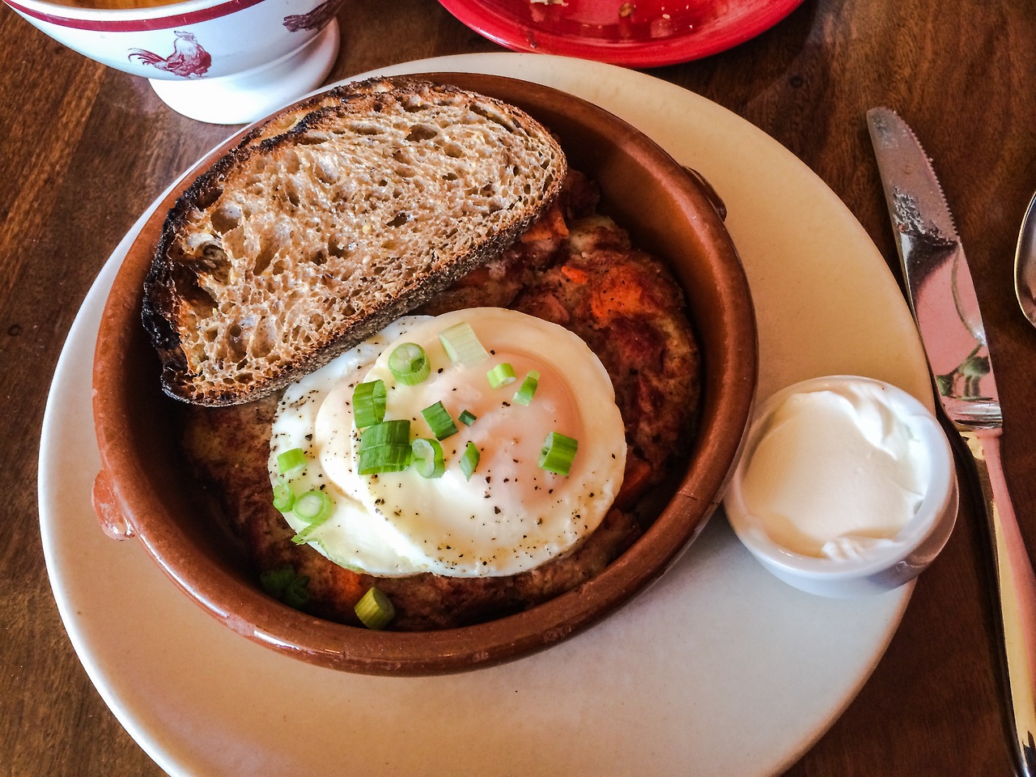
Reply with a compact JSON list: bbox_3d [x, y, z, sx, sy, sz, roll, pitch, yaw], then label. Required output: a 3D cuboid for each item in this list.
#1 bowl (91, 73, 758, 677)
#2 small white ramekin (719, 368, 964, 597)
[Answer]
[{"bbox_3d":[-0.027,-0.009,0.286,0.218,0.044,0.198,-29,68,-11],"label":"bowl"},{"bbox_3d":[0.093,0.030,0.259,0.061,0.035,0.061,0,64,26],"label":"small white ramekin"}]

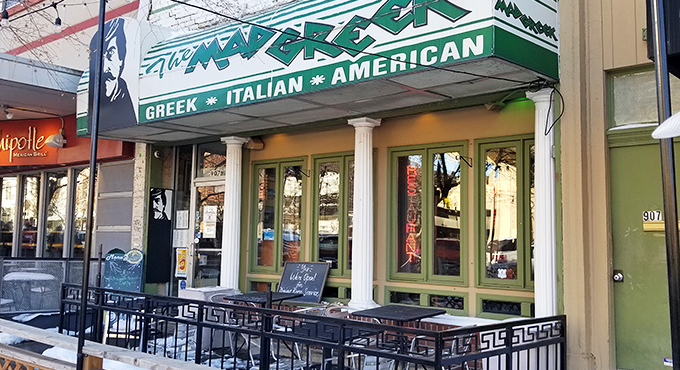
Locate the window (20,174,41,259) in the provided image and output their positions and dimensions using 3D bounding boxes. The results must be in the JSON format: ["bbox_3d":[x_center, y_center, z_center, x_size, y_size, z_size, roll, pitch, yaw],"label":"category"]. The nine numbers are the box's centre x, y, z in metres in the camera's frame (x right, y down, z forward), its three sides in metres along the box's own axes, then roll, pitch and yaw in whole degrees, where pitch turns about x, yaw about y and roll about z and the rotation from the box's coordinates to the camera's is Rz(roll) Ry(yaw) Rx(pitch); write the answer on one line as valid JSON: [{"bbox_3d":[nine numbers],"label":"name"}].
[{"bbox_3d":[-6.630,0.706,10.924,0.856,1.918,0.100,-3,-7,34],"label":"window"}]

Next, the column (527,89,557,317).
[{"bbox_3d":[2.164,0.222,5.375,0.270,2.432,0.290,-3,-8,33],"label":"column"}]

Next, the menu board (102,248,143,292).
[{"bbox_3d":[-2.968,1.470,7.050,0.530,1.180,0.400,2,-6,-10],"label":"menu board"}]

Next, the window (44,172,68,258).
[{"bbox_3d":[-5.749,0.642,10.326,0.851,1.876,0.100,-3,-7,34],"label":"window"}]

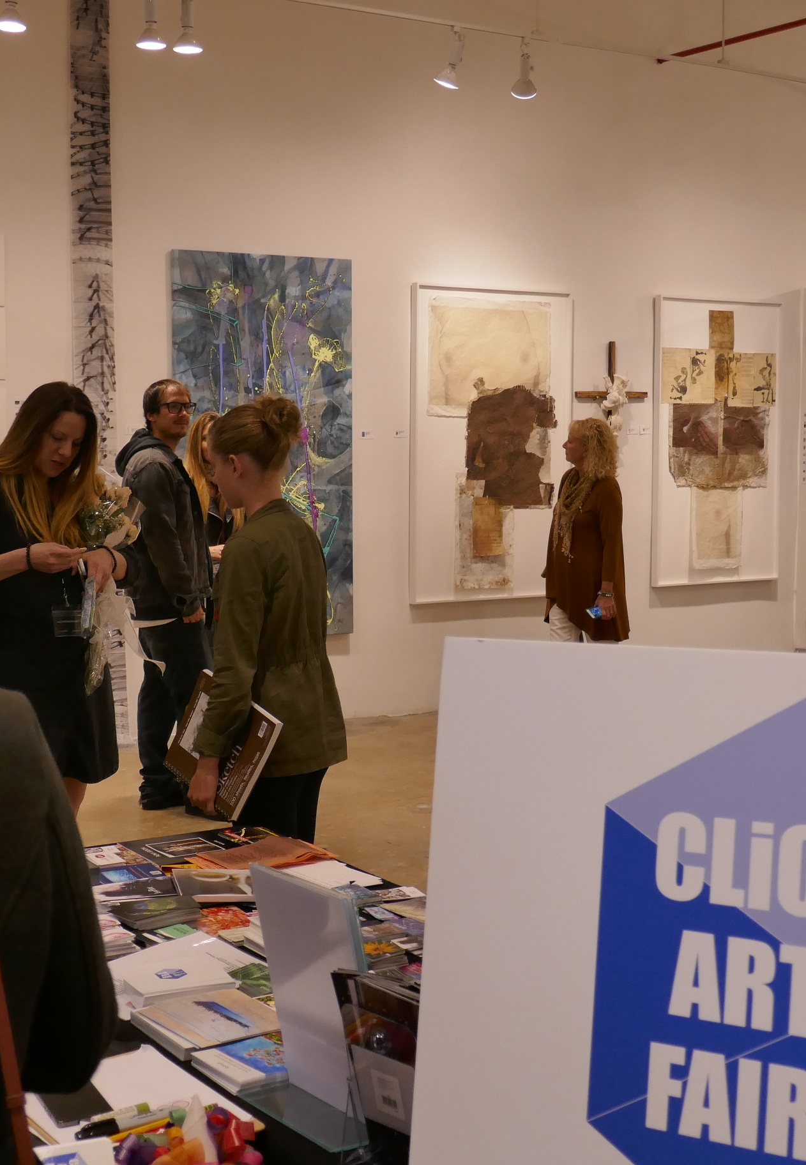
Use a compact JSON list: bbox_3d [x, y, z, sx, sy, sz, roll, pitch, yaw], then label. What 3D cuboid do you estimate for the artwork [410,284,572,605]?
[{"bbox_3d":[0.507,-0.759,9.450,1.080,1.720,0.050,-3,6,-34],"label":"artwork"}]

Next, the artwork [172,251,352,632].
[{"bbox_3d":[-0.702,-0.679,8.705,1.029,1.950,0.040,-3,6,-33],"label":"artwork"}]

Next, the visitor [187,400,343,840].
[{"bbox_3d":[-0.324,0.358,4.130,0.360,1.609,0.450,3,6,32],"label":"visitor"}]

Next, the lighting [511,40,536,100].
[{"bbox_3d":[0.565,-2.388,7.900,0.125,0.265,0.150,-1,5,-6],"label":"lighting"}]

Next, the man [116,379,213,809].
[{"bbox_3d":[-0.969,0.046,6.952,0.380,1.740,0.520,-1,5,-15],"label":"man"}]

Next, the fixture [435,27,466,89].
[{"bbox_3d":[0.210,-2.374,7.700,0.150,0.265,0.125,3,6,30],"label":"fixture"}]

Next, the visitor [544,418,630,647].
[{"bbox_3d":[0.869,0.022,8.073,0.350,1.600,0.450,-2,6,-28],"label":"visitor"}]

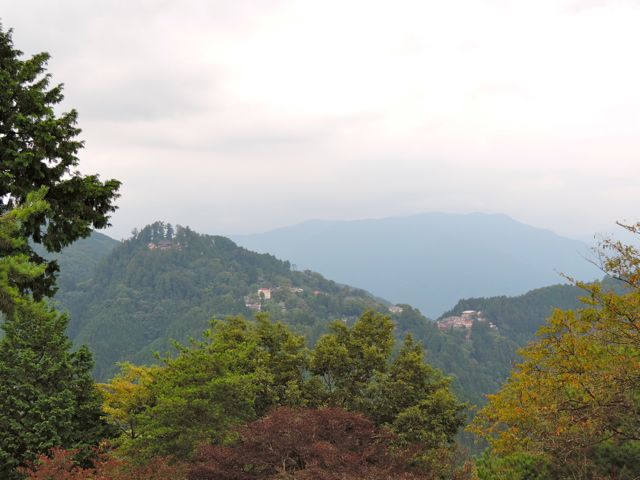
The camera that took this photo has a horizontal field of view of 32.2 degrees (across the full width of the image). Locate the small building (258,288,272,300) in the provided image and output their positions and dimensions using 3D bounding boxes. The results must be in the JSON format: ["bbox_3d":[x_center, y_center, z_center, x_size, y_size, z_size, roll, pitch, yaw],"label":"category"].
[{"bbox_3d":[-66.326,66.326,1350.000,15.000,14.000,11.000,0,-1,10],"label":"small building"}]

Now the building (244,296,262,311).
[{"bbox_3d":[-80.030,76.420,1335.000,20.000,15.000,13.000,0,-1,5],"label":"building"}]

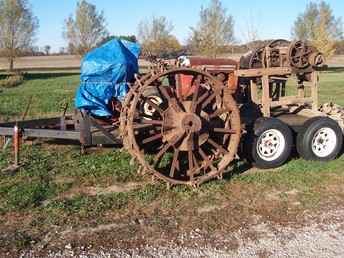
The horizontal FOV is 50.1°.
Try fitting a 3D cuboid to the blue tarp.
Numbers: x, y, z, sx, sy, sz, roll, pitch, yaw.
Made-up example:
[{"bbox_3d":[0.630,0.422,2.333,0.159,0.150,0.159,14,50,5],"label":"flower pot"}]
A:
[{"bbox_3d":[-0.915,-0.735,5.300,0.840,1.070,0.800,0,12,0],"label":"blue tarp"}]

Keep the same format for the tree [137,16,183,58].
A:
[{"bbox_3d":[-1.139,-7.881,33.500,4.100,4.600,4.000,0,12,0],"label":"tree"}]

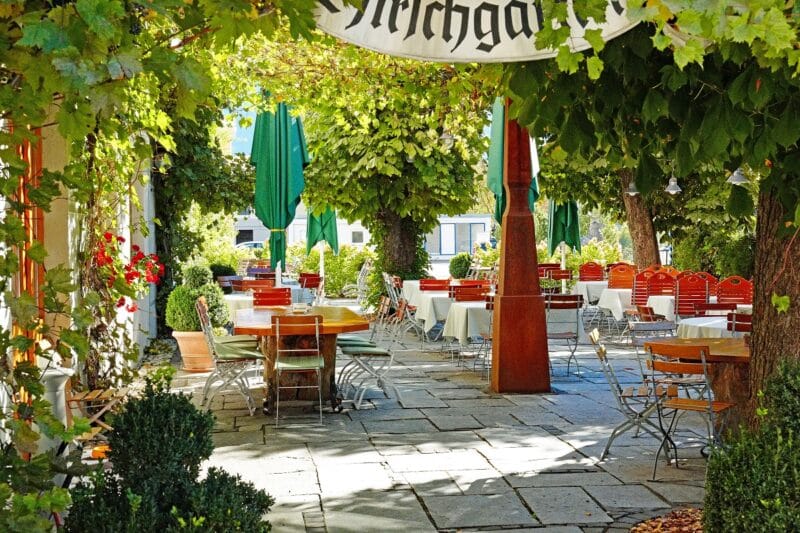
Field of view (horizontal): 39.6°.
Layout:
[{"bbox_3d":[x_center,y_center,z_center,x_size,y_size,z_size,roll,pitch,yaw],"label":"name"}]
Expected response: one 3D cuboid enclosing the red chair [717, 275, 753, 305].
[{"bbox_3d":[3.642,0.602,12.039,0.460,0.970,0.560,-1,2,8],"label":"red chair"}]

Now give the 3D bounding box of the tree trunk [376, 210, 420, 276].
[{"bbox_3d":[0.018,-0.131,19.412,0.660,1.950,0.660,-1,2,0],"label":"tree trunk"}]

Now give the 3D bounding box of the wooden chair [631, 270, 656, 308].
[{"bbox_3d":[2.911,0.540,13.838,0.460,0.970,0.560,-2,3,-24],"label":"wooden chair"}]

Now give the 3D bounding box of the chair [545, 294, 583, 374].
[{"bbox_3d":[1.664,0.718,11.372,0.440,0.870,0.550,-1,2,2],"label":"chair"}]

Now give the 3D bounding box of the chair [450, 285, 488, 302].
[{"bbox_3d":[0.833,0.689,12.441,0.440,0.870,0.530,-1,2,0],"label":"chair"}]

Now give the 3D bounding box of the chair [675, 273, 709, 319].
[{"bbox_3d":[3.314,0.618,12.823,0.430,1.040,0.570,0,2,0],"label":"chair"}]

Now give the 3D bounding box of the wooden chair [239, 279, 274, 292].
[{"bbox_3d":[-1.814,0.663,14.294,0.440,0.880,0.530,0,2,-8],"label":"wooden chair"}]

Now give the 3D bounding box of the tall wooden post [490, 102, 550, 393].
[{"bbox_3d":[1.135,-0.260,10.710,0.500,2.900,0.500,-1,2,-3],"label":"tall wooden post"}]

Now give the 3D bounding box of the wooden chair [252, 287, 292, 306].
[{"bbox_3d":[-1.367,0.733,11.746,0.430,0.880,0.520,0,2,0],"label":"wooden chair"}]

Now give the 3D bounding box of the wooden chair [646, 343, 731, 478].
[{"bbox_3d":[1.833,0.900,6.996,0.450,0.870,0.550,0,3,33],"label":"wooden chair"}]

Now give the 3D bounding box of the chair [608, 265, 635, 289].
[{"bbox_3d":[3.417,0.510,16.680,0.450,1.000,0.550,0,2,-8],"label":"chair"}]

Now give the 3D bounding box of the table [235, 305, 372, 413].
[{"bbox_3d":[-0.990,0.863,10.791,1.200,0.760,2.200,0,2,-9],"label":"table"}]

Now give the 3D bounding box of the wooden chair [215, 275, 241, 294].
[{"bbox_3d":[-2.380,0.596,15.974,0.430,0.880,0.520,-1,2,-23],"label":"wooden chair"}]

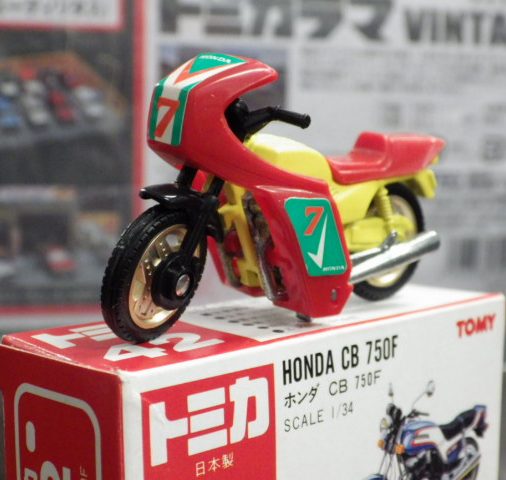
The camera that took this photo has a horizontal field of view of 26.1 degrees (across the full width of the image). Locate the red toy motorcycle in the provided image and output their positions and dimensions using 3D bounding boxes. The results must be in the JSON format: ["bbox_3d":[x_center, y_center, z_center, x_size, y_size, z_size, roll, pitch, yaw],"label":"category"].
[{"bbox_3d":[0.005,-0.007,0.157,0.068,0.038,0.021,-6,15,-42],"label":"red toy motorcycle"}]

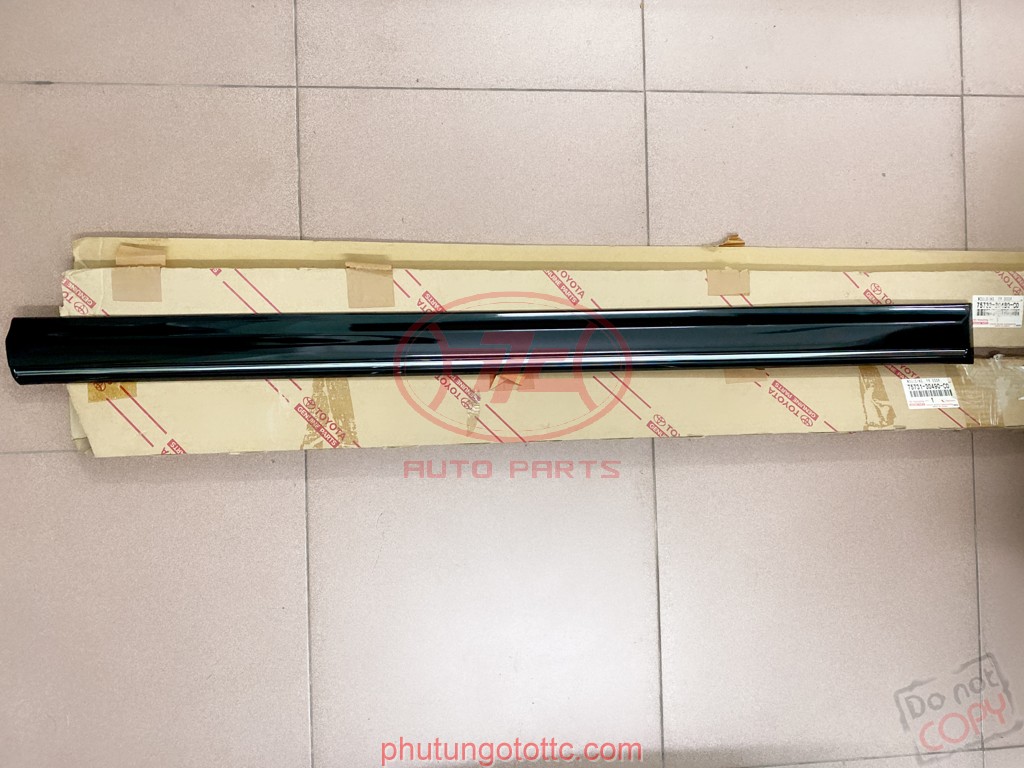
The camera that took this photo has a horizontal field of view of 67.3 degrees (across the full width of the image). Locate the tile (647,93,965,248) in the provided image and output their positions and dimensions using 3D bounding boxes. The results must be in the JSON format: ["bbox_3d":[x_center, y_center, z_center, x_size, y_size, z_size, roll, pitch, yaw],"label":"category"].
[{"bbox_3d":[0.360,-0.149,0.930,0.398,0.010,0.398,-1,89,-6],"label":"tile"}]

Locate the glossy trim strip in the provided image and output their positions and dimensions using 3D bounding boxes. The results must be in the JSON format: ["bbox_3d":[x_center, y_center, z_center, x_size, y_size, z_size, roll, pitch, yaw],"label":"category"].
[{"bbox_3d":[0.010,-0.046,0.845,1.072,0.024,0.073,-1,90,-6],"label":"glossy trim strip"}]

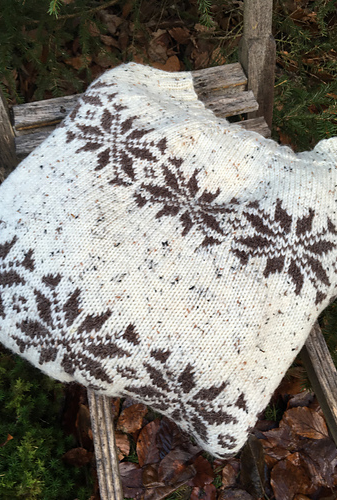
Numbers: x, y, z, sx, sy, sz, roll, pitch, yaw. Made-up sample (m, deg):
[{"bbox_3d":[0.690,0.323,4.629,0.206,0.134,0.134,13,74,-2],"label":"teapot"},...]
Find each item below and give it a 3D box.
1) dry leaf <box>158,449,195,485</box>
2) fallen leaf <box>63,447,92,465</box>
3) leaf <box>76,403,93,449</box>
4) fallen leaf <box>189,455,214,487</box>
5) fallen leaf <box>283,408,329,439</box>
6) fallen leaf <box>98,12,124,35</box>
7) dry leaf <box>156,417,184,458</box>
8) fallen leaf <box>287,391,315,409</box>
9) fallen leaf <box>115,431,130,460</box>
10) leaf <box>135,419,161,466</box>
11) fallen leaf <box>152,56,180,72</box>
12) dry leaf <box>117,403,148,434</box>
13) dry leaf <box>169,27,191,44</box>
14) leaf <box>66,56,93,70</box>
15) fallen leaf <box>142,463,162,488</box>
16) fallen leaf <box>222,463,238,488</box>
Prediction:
[{"bbox_3d":[0.010,0.366,0.720,0.070,0.018,0.035,-39,68,-19],"label":"dry leaf"},{"bbox_3d":[-0.154,0.348,0.707,0.047,0.018,0.028,21,63,11],"label":"fallen leaf"},{"bbox_3d":[-0.170,0.363,0.857,0.035,0.020,0.092,-15,66,-7],"label":"leaf"},{"bbox_3d":[0.066,0.441,0.821,0.046,0.018,0.062,-11,66,-5],"label":"fallen leaf"},{"bbox_3d":[0.282,0.355,0.860,0.101,0.018,0.056,19,67,8],"label":"fallen leaf"},{"bbox_3d":[-0.185,-0.711,1.305,0.090,0.022,0.056,39,71,16],"label":"fallen leaf"},{"bbox_3d":[0.004,0.332,0.739,0.043,0.018,0.068,1,61,1],"label":"dry leaf"},{"bbox_3d":[0.277,0.316,0.878,0.063,0.018,0.034,-19,67,-8],"label":"fallen leaf"},{"bbox_3d":[-0.085,0.343,0.732,0.035,0.018,0.045,3,61,2],"label":"fallen leaf"},{"bbox_3d":[-0.034,0.388,0.845,0.055,0.020,0.081,-10,66,-5],"label":"leaf"},{"bbox_3d":[-0.003,-0.535,1.225,0.080,0.020,0.060,-19,67,-8],"label":"fallen leaf"},{"bbox_3d":[-0.065,0.303,0.754,0.042,0.018,0.054,17,63,9],"label":"dry leaf"},{"bbox_3d":[0.040,-0.664,1.295,0.058,0.018,0.081,-18,63,-10],"label":"dry leaf"},{"bbox_3d":[-0.256,-0.554,1.223,0.061,0.018,0.067,40,68,19],"label":"leaf"},{"bbox_3d":[-0.031,0.382,0.711,0.031,0.018,0.034,-15,62,-8],"label":"fallen leaf"},{"bbox_3d":[0.119,0.445,0.819,0.025,0.015,0.046,14,66,6],"label":"fallen leaf"}]

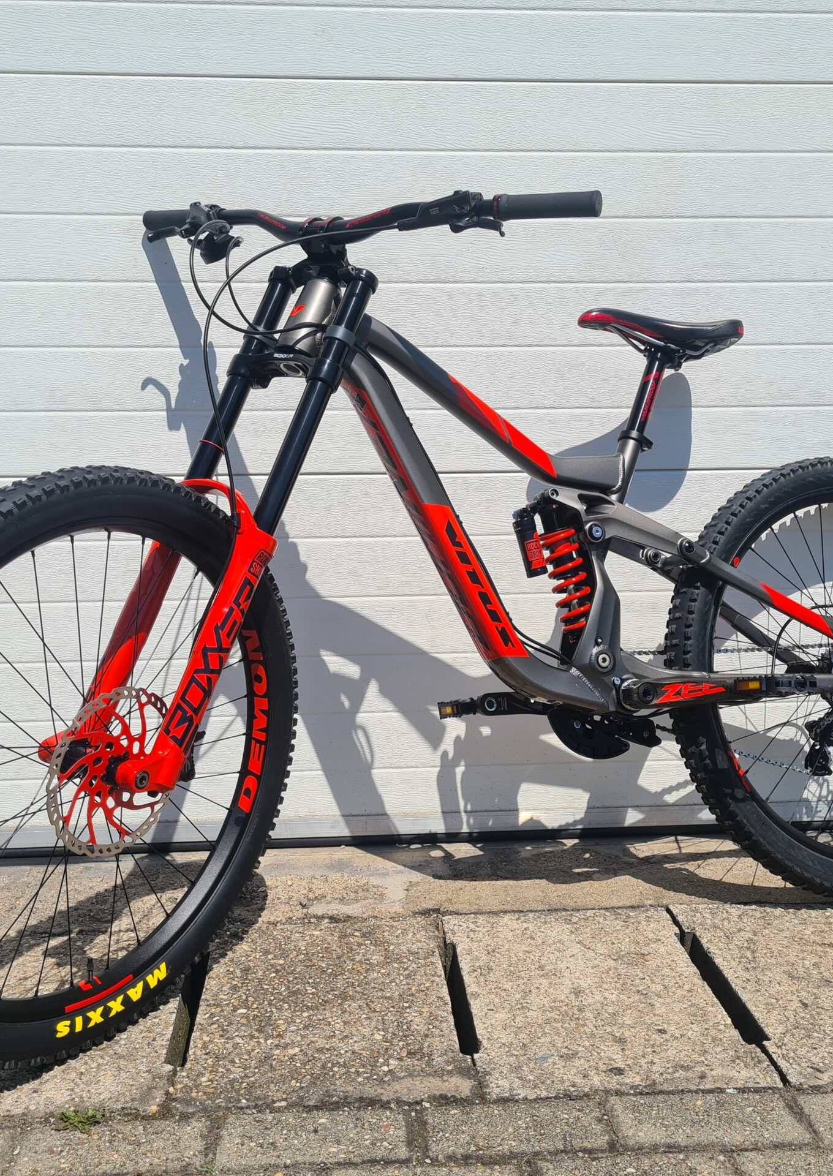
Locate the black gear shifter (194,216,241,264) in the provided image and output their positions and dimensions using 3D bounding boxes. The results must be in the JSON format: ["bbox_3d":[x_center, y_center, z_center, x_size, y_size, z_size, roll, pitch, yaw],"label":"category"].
[{"bbox_3d":[-0.292,-0.506,1.722,0.064,0.060,0.052,10,13,34],"label":"black gear shifter"}]

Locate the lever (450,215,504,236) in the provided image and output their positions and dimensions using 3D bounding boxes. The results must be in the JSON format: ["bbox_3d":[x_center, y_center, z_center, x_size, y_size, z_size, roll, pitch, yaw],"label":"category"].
[{"bbox_3d":[0.076,-0.446,1.448,0.066,0.022,0.027,10,13,33],"label":"lever"}]

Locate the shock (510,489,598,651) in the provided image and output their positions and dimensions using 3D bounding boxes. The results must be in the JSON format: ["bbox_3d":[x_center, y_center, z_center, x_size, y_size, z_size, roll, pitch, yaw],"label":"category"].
[{"bbox_3d":[0.198,-0.017,1.694,0.096,0.252,0.062,-10,-4,-23],"label":"shock"}]

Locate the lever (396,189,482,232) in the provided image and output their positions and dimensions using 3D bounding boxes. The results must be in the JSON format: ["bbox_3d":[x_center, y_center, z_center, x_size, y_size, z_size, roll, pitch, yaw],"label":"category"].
[{"bbox_3d":[0.029,-0.481,1.502,0.100,0.045,0.047,10,13,33],"label":"lever"}]

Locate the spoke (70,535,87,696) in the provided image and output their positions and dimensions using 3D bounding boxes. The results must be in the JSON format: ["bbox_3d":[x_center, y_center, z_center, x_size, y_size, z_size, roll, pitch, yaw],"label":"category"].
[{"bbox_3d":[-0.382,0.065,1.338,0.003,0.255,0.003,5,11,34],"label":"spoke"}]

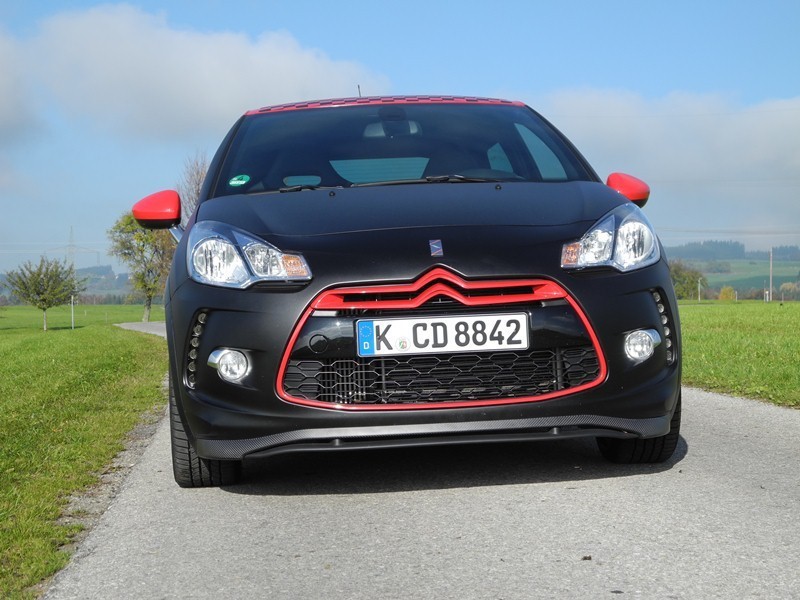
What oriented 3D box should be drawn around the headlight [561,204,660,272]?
[{"bbox_3d":[0.672,-0.197,5.744,0.405,0.250,0.540,-2,-1,-5],"label":"headlight"}]

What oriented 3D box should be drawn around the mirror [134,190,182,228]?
[{"bbox_3d":[-0.924,-0.346,6.720,0.190,0.145,0.150,-2,-1,-5],"label":"mirror"}]

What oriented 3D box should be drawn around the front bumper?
[{"bbox_3d":[0.114,0.169,5.556,1.710,0.590,0.600,-2,-1,-5],"label":"front bumper"}]

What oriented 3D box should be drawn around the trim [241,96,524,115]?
[{"bbox_3d":[-0.056,-0.790,7.027,1.130,0.067,0.330,-2,-1,-5],"label":"trim"}]

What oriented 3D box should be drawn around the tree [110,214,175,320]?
[{"bbox_3d":[-10.825,-1.484,75.000,3.245,4.847,3.245,-1,0,0],"label":"tree"}]

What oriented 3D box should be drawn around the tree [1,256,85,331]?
[{"bbox_3d":[-10.120,-0.185,50.000,2.391,2.107,2.391,-1,0,0],"label":"tree"}]

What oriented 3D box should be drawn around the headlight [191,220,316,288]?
[{"bbox_3d":[-0.498,-0.146,5.642,0.405,0.250,0.540,-2,-1,-5],"label":"headlight"}]

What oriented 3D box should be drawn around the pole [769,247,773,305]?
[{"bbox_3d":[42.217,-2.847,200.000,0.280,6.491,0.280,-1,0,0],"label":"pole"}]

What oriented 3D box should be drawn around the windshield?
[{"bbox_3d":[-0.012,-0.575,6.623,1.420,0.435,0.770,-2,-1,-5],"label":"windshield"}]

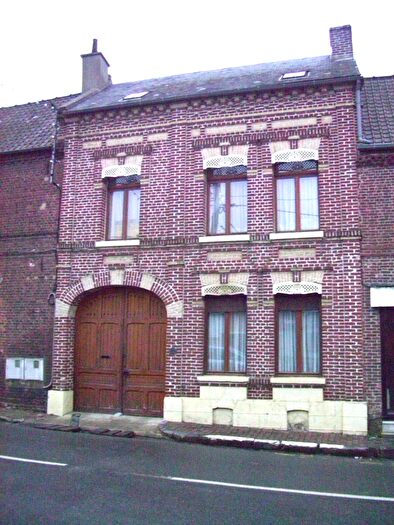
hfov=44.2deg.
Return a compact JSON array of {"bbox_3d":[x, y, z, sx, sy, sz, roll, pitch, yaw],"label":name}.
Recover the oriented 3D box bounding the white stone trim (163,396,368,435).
[{"bbox_3d":[1.362,3.190,10.306,4.239,0.575,0.317,-2,-8,16],"label":"white stone trim"}]

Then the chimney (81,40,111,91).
[{"bbox_3d":[-3.074,-5.917,14.672,0.675,1.793,0.601,-2,-8,16],"label":"chimney"}]

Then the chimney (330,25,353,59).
[{"bbox_3d":[3.868,-5.691,13.019,0.528,0.949,0.665,-2,-8,16],"label":"chimney"}]

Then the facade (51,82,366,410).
[{"bbox_3d":[-0.016,-0.388,11.158,7.153,6.963,0.433,-2,-8,16],"label":"facade"}]

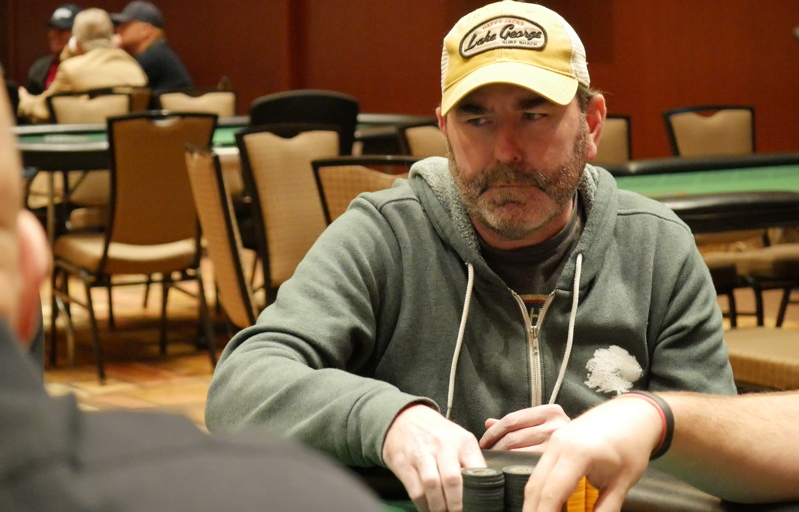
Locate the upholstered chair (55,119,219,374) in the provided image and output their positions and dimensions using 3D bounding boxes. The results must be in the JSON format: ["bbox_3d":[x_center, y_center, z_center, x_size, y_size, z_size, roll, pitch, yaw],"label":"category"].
[{"bbox_3d":[-0.966,-0.068,8.327,0.460,0.940,0.600,-4,7,-27],"label":"upholstered chair"}]

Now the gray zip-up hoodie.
[{"bbox_3d":[0.087,0.181,2.452,0.560,0.560,0.430,0,6,7],"label":"gray zip-up hoodie"}]

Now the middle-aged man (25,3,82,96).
[{"bbox_3d":[-1.738,-0.615,11.698,0.520,1.340,0.750,1,6,15],"label":"middle-aged man"}]

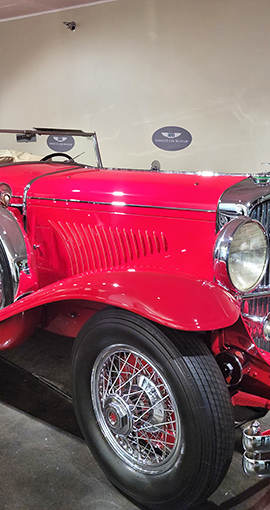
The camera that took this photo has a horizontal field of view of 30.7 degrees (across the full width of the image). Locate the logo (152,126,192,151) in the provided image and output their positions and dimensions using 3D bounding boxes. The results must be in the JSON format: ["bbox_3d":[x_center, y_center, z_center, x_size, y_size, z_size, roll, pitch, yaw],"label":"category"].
[{"bbox_3d":[0.339,-1.077,4.551,0.460,0.230,0.015,7,13,40],"label":"logo"}]

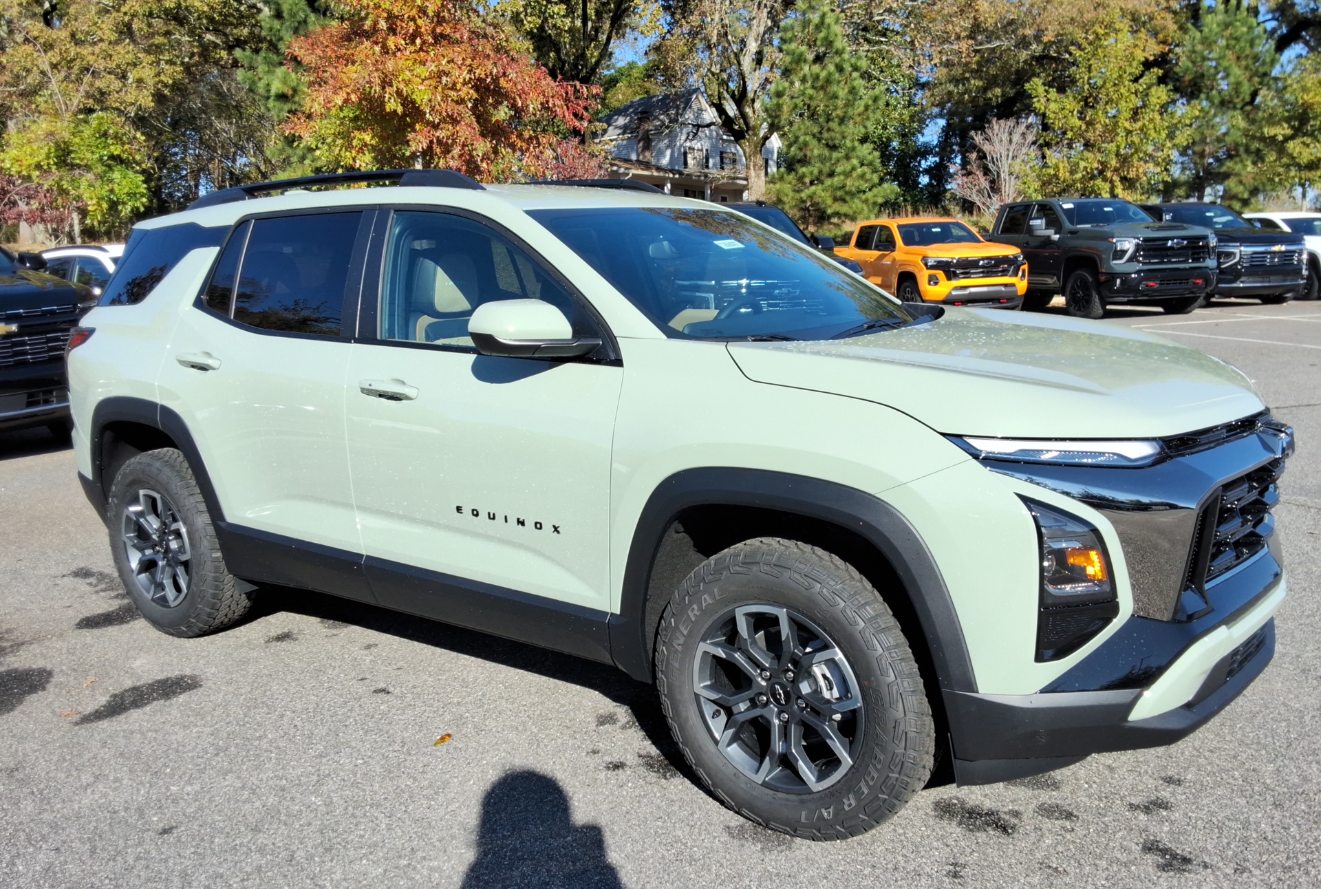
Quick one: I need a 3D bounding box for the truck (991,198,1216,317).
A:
[{"bbox_3d":[7.910,-3.704,20.919,2.100,2.060,6.250,-4,11,-11],"label":"truck"}]

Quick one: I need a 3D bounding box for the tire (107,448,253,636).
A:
[{"bbox_3d":[-1.872,0.381,4.178,0.735,0.735,0.240,6,13,34],"label":"tire"}]

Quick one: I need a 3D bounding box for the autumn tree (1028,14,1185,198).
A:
[{"bbox_3d":[13.800,-9.300,33.000,4.900,8.000,4.900,2,11,20],"label":"autumn tree"}]

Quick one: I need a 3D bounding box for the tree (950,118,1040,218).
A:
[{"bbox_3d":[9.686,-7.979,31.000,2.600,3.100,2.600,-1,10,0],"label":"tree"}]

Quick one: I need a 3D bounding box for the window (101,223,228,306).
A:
[{"bbox_3d":[-1.896,-0.686,4.094,0.740,0.330,0.065,7,-9,41],"label":"window"}]

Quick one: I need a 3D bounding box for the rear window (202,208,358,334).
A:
[{"bbox_3d":[-1.288,-0.571,3.584,0.800,0.420,0.060,6,-9,34],"label":"rear window"}]

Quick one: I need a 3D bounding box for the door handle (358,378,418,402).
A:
[{"bbox_3d":[-0.802,-0.160,3.158,0.230,0.050,0.055,5,7,35],"label":"door handle"}]

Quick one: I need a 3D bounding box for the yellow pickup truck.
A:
[{"bbox_3d":[5.119,-3.579,21.321,1.960,1.880,5.400,-4,11,-11],"label":"yellow pickup truck"}]

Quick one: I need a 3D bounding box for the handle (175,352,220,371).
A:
[{"bbox_3d":[-1.605,-0.287,3.713,0.245,0.068,0.060,6,13,34],"label":"handle"}]

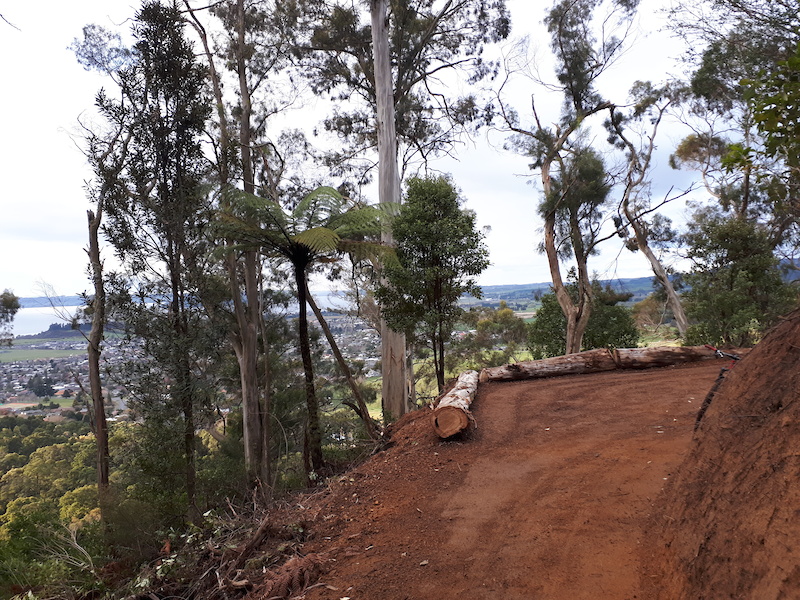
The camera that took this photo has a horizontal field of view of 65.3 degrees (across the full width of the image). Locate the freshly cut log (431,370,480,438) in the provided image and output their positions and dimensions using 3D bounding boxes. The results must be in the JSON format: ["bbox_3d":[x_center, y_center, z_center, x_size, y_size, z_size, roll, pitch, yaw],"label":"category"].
[{"bbox_3d":[0.830,1.304,8.375,0.390,0.370,3.299,-2,1,10],"label":"freshly cut log"}]

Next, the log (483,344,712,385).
[{"bbox_3d":[3.773,1.122,11.249,5.064,0.400,0.400,-2,1,-20],"label":"log"}]

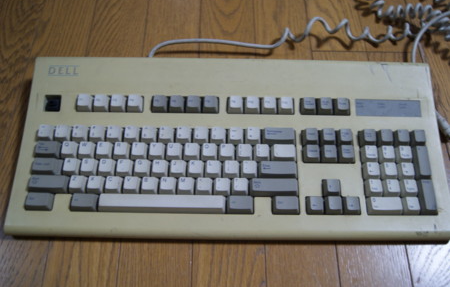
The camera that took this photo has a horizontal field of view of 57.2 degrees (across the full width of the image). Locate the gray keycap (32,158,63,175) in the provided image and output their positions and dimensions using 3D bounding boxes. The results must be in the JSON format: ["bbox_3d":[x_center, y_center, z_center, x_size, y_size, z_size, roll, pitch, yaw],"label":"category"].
[{"bbox_3d":[-0.191,0.025,0.442,0.032,0.009,0.018,1,70,-1],"label":"gray keycap"}]

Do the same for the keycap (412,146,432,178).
[{"bbox_3d":[0.216,0.022,0.448,0.018,0.009,0.037,1,69,-1],"label":"keycap"}]

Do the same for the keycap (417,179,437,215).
[{"bbox_3d":[0.212,0.055,0.431,0.018,0.009,0.037,1,68,-1],"label":"keycap"}]

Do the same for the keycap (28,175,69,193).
[{"bbox_3d":[-0.187,0.042,0.435,0.042,0.009,0.018,1,69,-1],"label":"keycap"}]

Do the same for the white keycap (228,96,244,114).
[{"bbox_3d":[0.012,-0.045,0.468,0.018,0.011,0.018,1,68,-1],"label":"white keycap"}]

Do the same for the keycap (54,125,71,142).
[{"bbox_3d":[-0.178,-0.010,0.453,0.018,0.010,0.018,1,69,-1],"label":"keycap"}]

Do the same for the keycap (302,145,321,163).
[{"bbox_3d":[0.094,0.009,0.449,0.018,0.010,0.018,1,69,0],"label":"keycap"}]

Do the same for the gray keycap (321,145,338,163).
[{"bbox_3d":[0.115,0.012,0.454,0.018,0.010,0.018,1,69,-1],"label":"gray keycap"}]

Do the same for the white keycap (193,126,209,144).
[{"bbox_3d":[-0.027,-0.009,0.458,0.018,0.010,0.018,1,69,-1],"label":"white keycap"}]

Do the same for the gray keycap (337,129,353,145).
[{"bbox_3d":[0.133,-0.007,0.459,0.018,0.011,0.018,1,69,-1],"label":"gray keycap"}]

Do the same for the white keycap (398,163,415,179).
[{"bbox_3d":[0.197,0.030,0.446,0.018,0.009,0.018,1,70,-1],"label":"white keycap"}]

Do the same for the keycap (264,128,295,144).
[{"bbox_3d":[0.059,-0.008,0.454,0.037,0.011,0.018,1,68,-1],"label":"keycap"}]

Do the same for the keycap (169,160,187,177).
[{"bbox_3d":[-0.050,0.027,0.440,0.018,0.009,0.018,1,69,-1],"label":"keycap"}]

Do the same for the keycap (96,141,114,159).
[{"bbox_3d":[-0.131,0.007,0.447,0.018,0.010,0.018,1,69,0],"label":"keycap"}]

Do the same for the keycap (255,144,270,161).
[{"bbox_3d":[0.040,0.010,0.450,0.018,0.009,0.018,1,69,-1],"label":"keycap"}]

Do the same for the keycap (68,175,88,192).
[{"bbox_3d":[-0.155,0.043,0.436,0.018,0.010,0.018,1,69,-1],"label":"keycap"}]

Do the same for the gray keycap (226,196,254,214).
[{"bbox_3d":[0.015,0.063,0.430,0.028,0.009,0.018,1,69,-1],"label":"gray keycap"}]

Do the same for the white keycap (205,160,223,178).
[{"bbox_3d":[-0.013,0.026,0.442,0.018,0.010,0.018,1,69,0],"label":"white keycap"}]

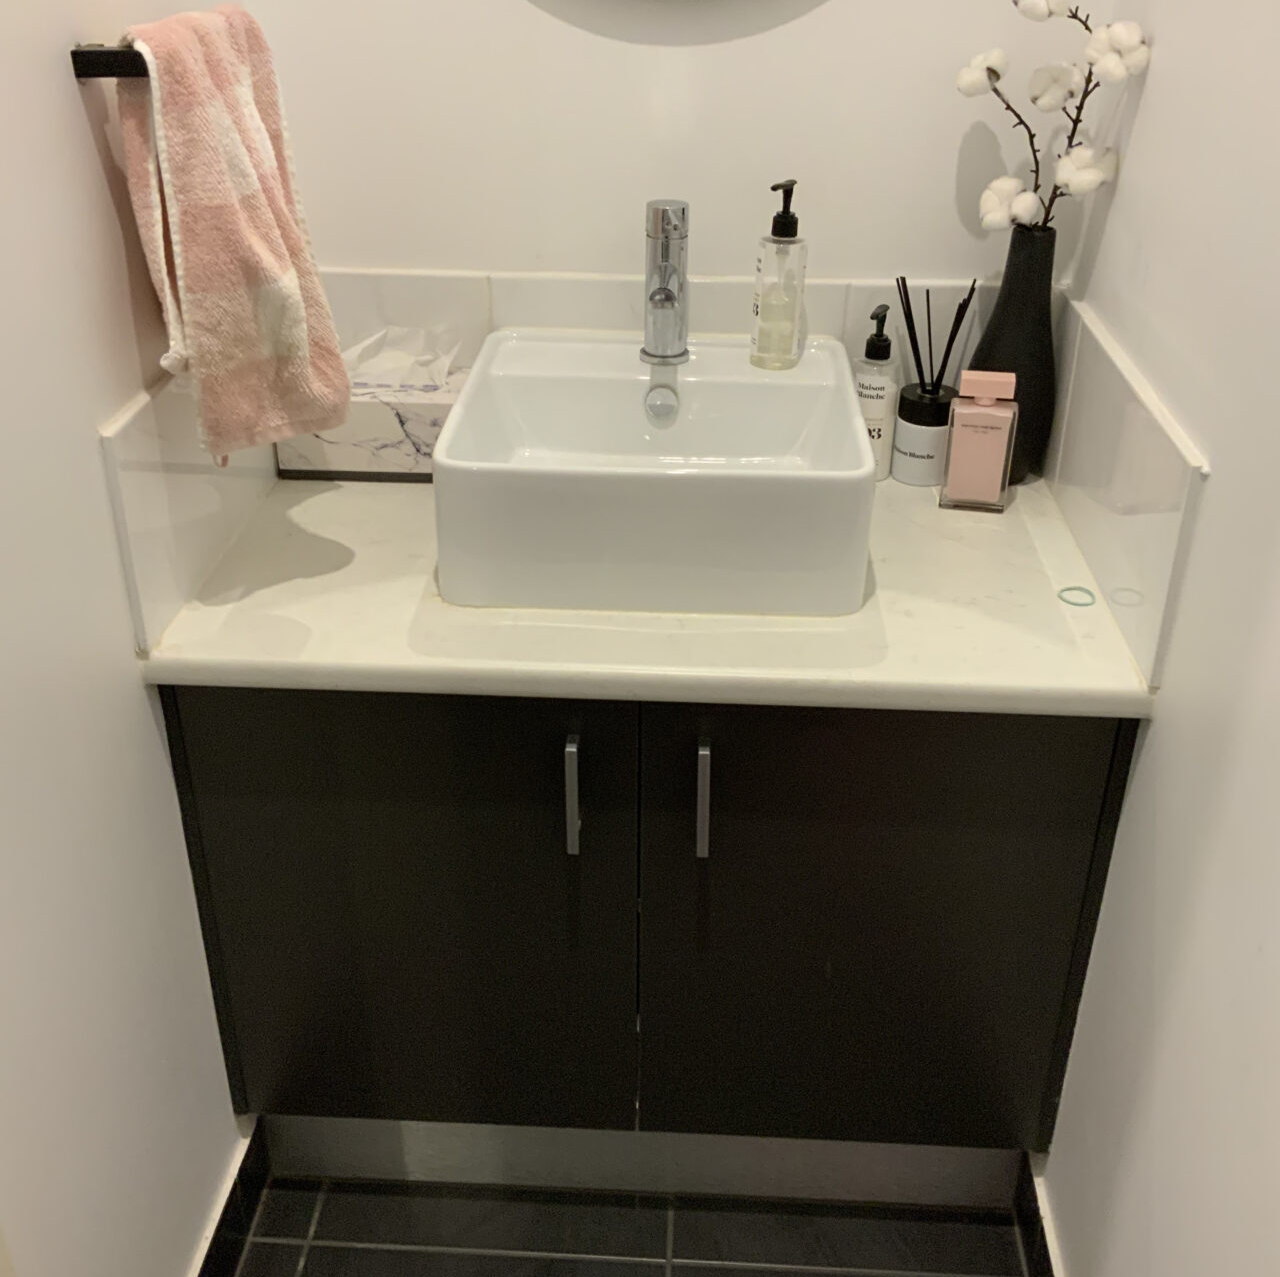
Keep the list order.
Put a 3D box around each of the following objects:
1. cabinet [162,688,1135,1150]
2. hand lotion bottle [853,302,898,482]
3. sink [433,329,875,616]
[{"bbox_3d":[0.013,0.159,1.596,0.856,0.528,0.530,2,29,2],"label":"cabinet"},{"bbox_3d":[0.258,-0.270,1.574,0.051,0.188,0.053,13,31,21],"label":"hand lotion bottle"},{"bbox_3d":[0.018,-0.182,1.462,0.402,0.139,0.410,2,29,2],"label":"sink"}]

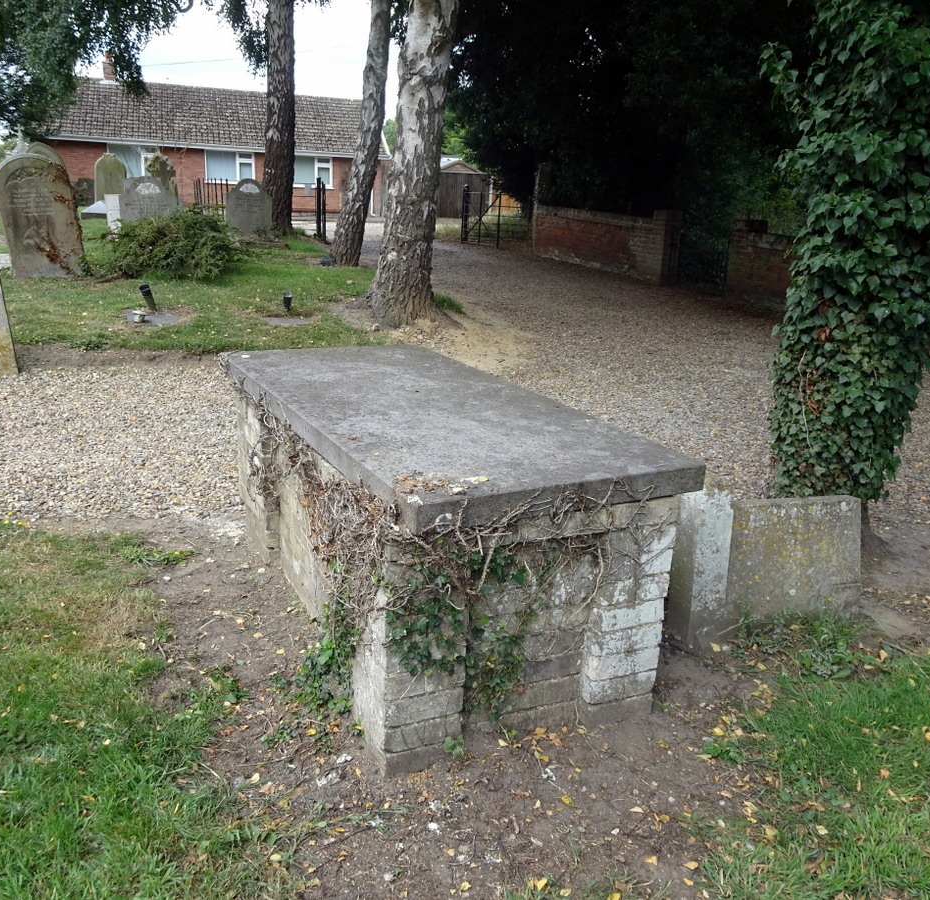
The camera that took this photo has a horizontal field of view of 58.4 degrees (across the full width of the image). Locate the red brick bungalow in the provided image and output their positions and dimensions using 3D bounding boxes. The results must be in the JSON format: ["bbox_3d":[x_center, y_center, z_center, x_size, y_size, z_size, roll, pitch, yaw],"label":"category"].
[{"bbox_3d":[-10.025,-12.238,34.262,12.350,4.882,7.854,-3,18,-19],"label":"red brick bungalow"}]

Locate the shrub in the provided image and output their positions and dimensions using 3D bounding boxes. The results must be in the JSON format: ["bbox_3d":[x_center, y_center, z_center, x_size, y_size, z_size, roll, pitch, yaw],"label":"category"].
[{"bbox_3d":[-3.822,-2.758,10.941,1.720,0.796,1.400,-3,18,-19],"label":"shrub"}]

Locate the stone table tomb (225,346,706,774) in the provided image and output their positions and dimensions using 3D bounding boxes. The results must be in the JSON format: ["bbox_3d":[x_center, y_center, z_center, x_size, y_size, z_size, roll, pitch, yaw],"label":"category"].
[{"bbox_3d":[-0.206,0.181,3.138,0.981,0.773,2.037,-6,19,-26],"label":"stone table tomb"}]

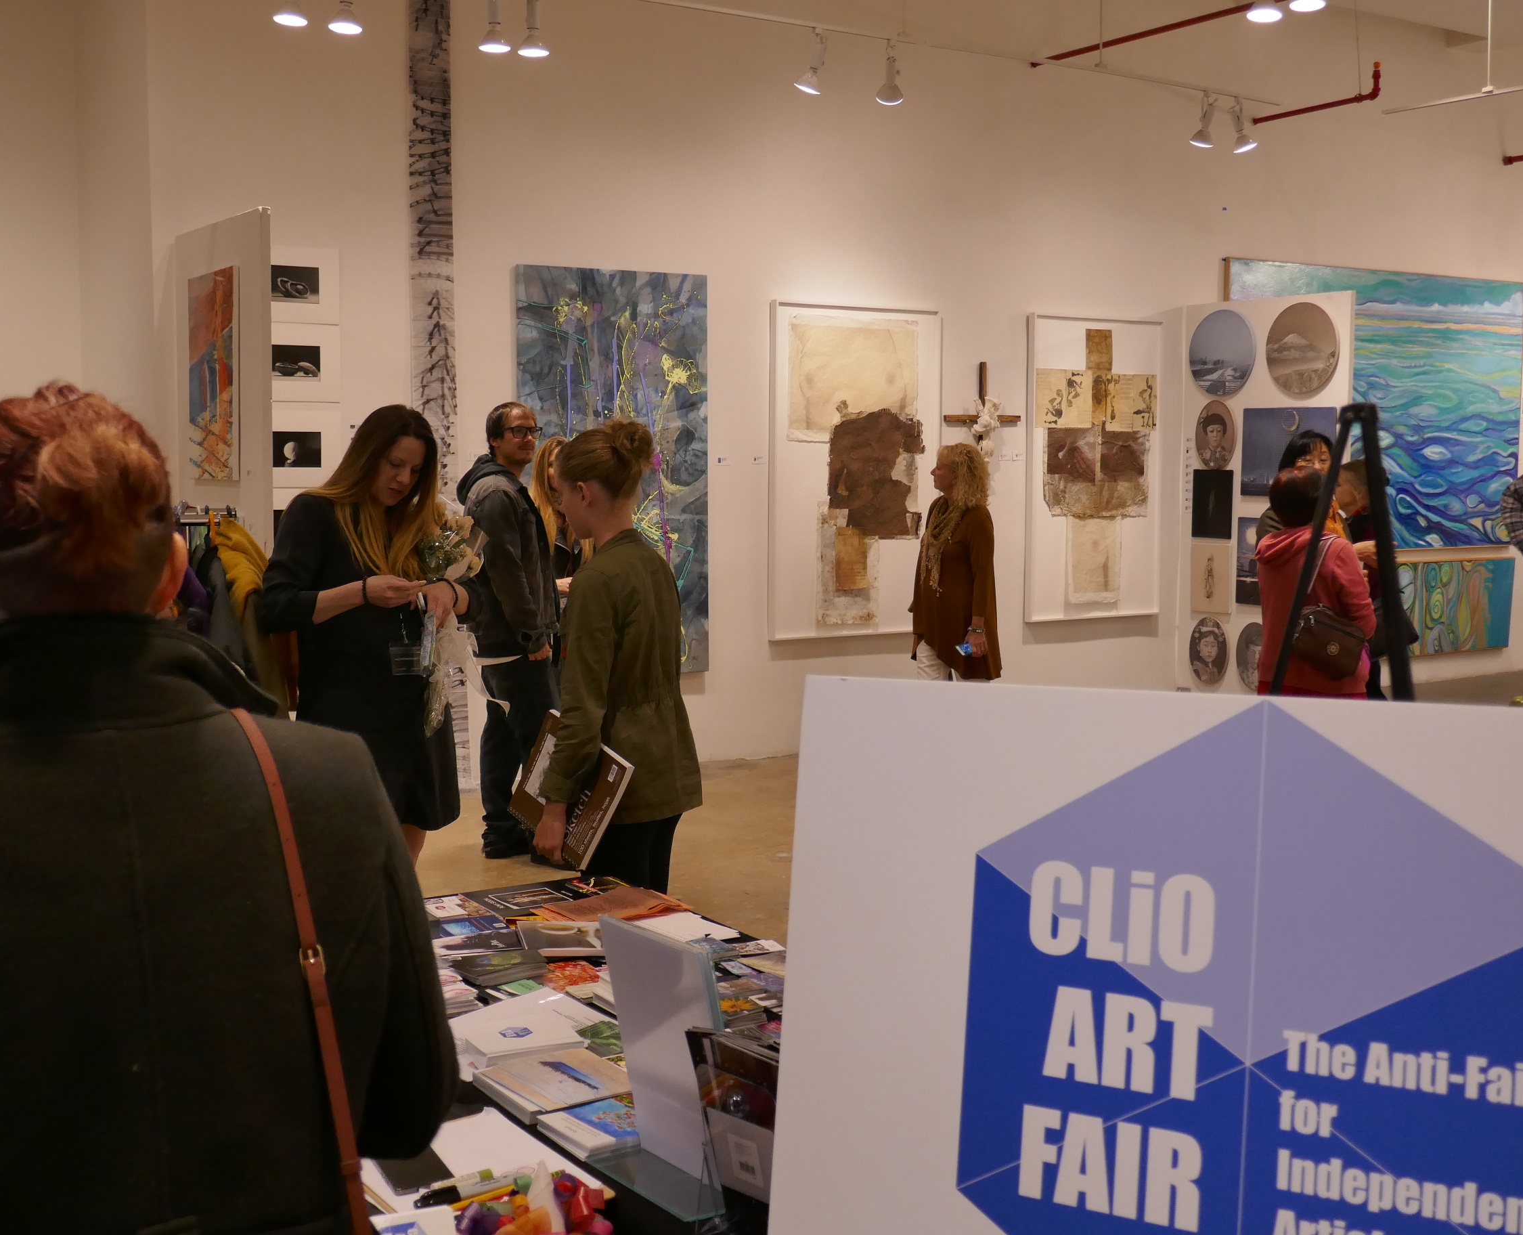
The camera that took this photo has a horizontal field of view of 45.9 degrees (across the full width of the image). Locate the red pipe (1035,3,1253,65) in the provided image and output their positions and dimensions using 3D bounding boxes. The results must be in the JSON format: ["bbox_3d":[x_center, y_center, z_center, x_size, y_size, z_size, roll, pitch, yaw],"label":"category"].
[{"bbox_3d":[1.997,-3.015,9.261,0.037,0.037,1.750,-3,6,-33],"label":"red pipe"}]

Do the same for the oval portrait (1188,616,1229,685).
[{"bbox_3d":[2.666,0.201,10.696,0.030,0.405,0.297,-3,6,-34],"label":"oval portrait"}]

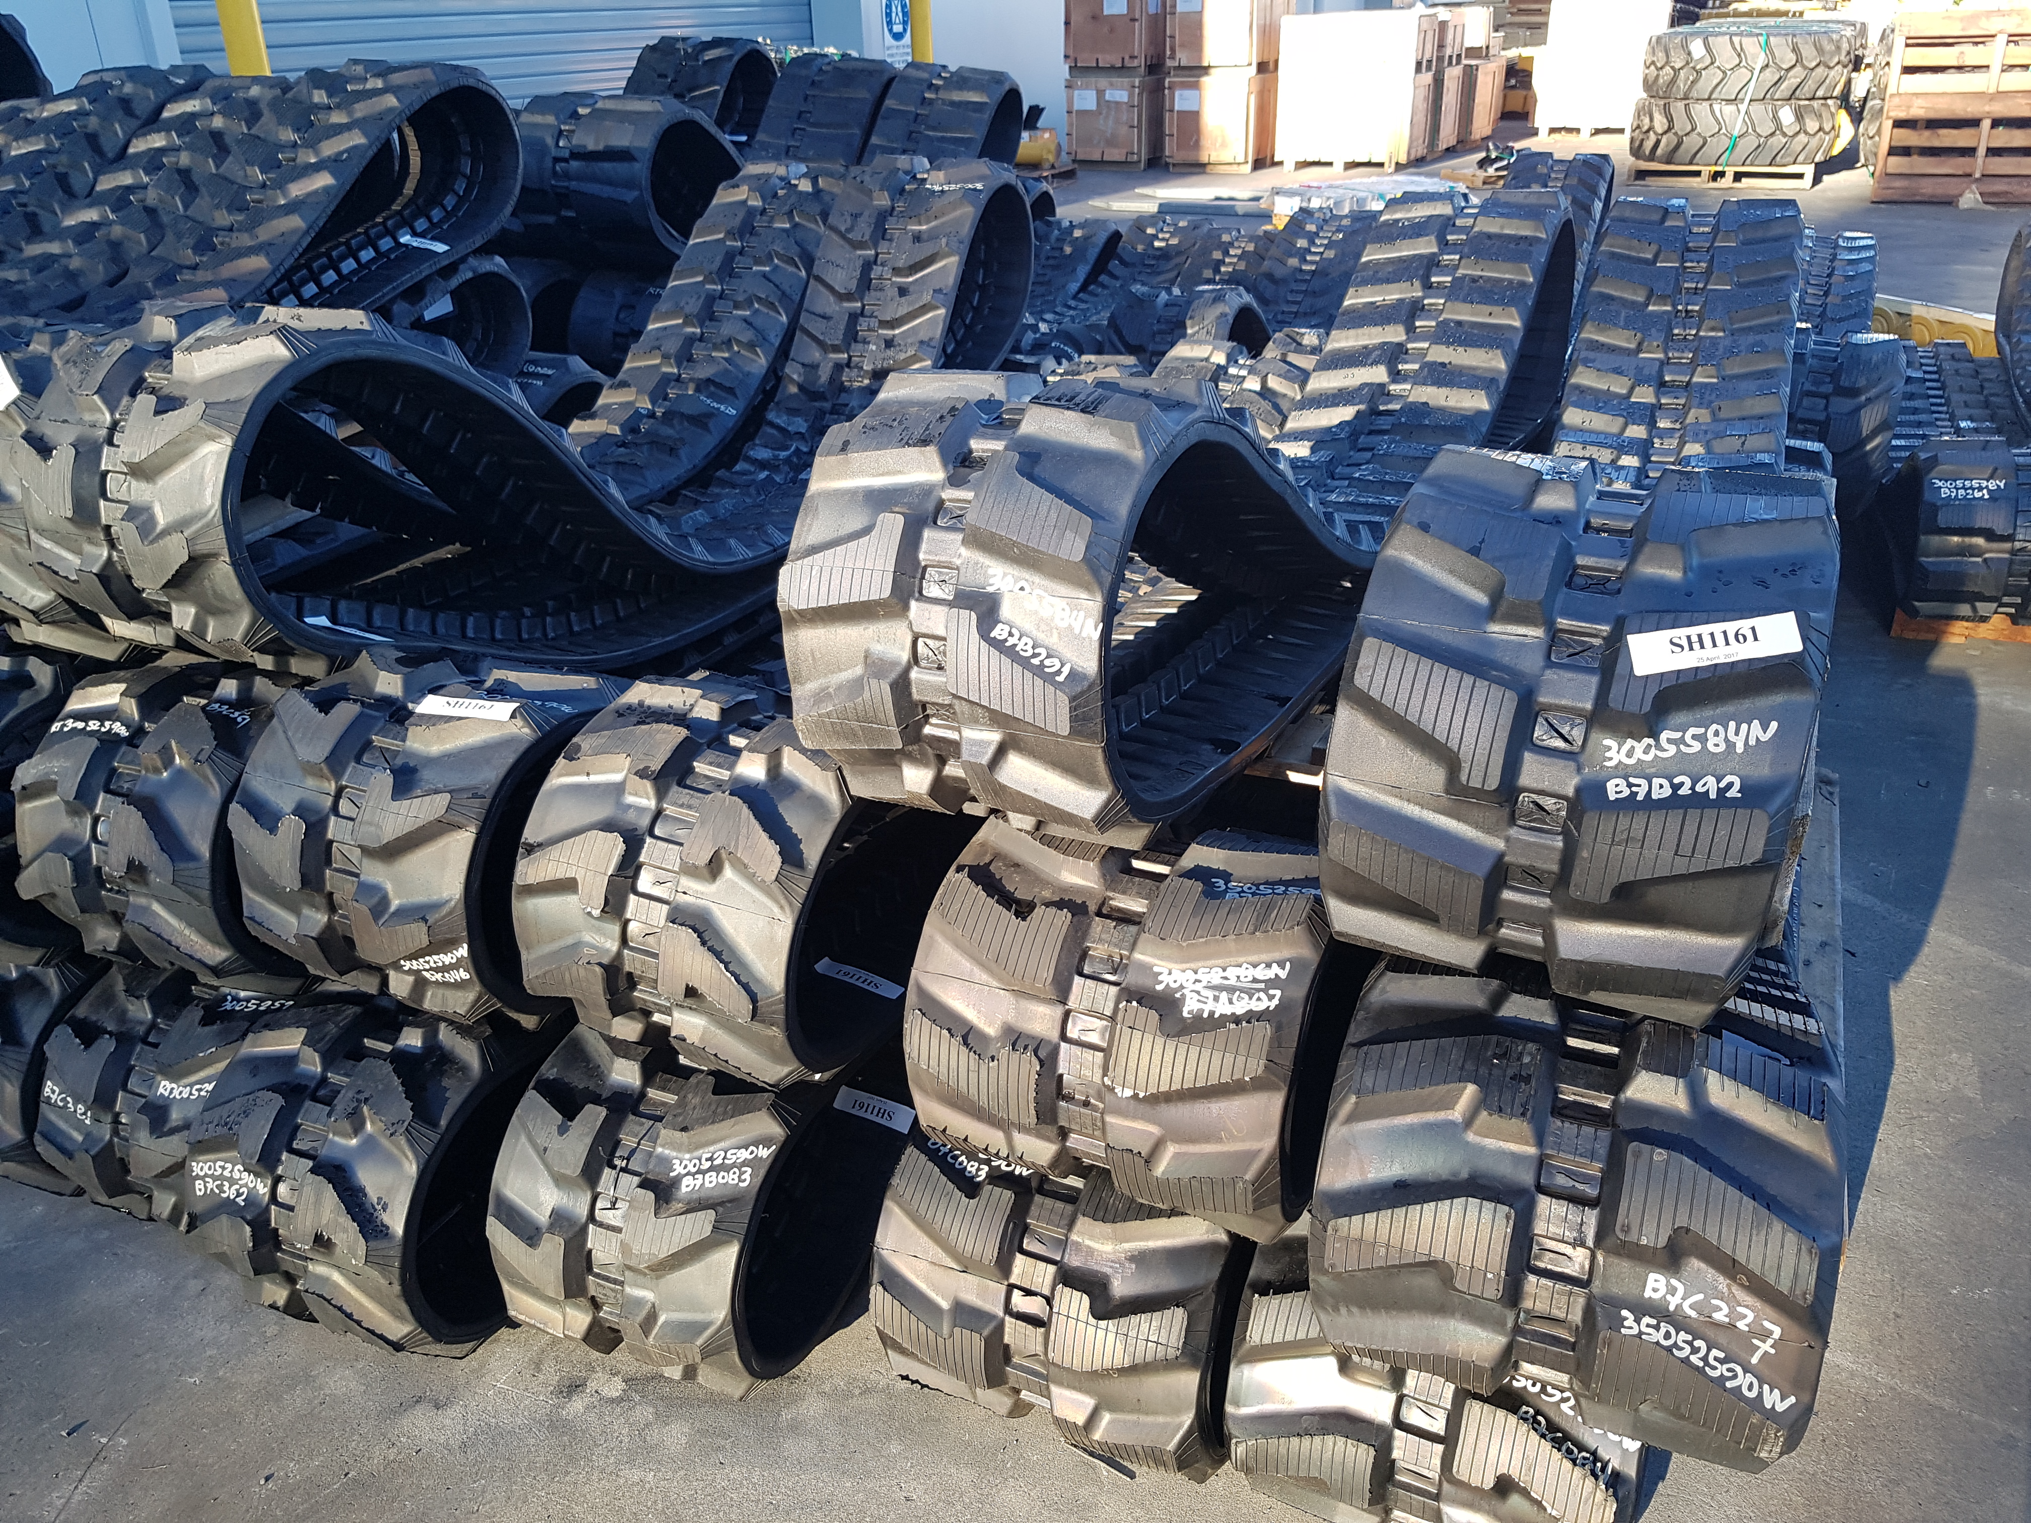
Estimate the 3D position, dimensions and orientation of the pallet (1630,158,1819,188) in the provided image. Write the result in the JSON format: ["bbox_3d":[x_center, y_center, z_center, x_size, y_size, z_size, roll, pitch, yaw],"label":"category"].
[{"bbox_3d":[5.074,-4.268,10.966,1.165,0.150,1.165,10,29,22],"label":"pallet"}]

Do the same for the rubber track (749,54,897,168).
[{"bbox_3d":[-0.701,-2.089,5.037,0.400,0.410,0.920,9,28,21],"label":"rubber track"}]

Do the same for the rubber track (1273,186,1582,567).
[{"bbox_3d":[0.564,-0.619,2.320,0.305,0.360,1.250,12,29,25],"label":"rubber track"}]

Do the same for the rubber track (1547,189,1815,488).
[{"bbox_3d":[1.005,-0.613,2.311,0.305,0.350,1.150,10,29,22],"label":"rubber track"}]

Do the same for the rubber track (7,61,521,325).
[{"bbox_3d":[-1.474,-1.053,2.870,0.630,0.425,1.010,10,29,22],"label":"rubber track"}]

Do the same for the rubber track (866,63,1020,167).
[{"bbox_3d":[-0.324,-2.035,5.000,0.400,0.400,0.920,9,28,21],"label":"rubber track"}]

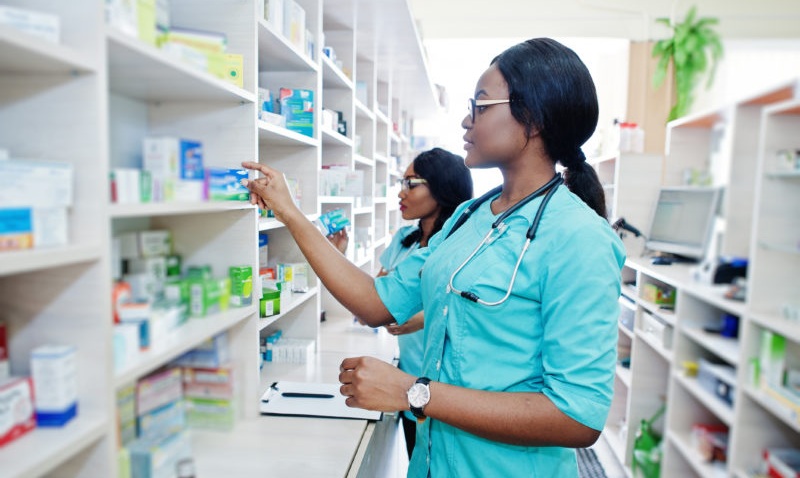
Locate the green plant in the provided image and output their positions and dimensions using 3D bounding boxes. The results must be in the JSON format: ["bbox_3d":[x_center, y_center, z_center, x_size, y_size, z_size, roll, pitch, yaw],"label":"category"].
[{"bbox_3d":[2.266,-1.375,4.200,0.470,0.860,0.450,2,5,7],"label":"green plant"}]

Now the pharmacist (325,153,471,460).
[{"bbox_3d":[-0.017,0.474,1.811,0.450,1.570,0.450,0,5,-18],"label":"pharmacist"}]

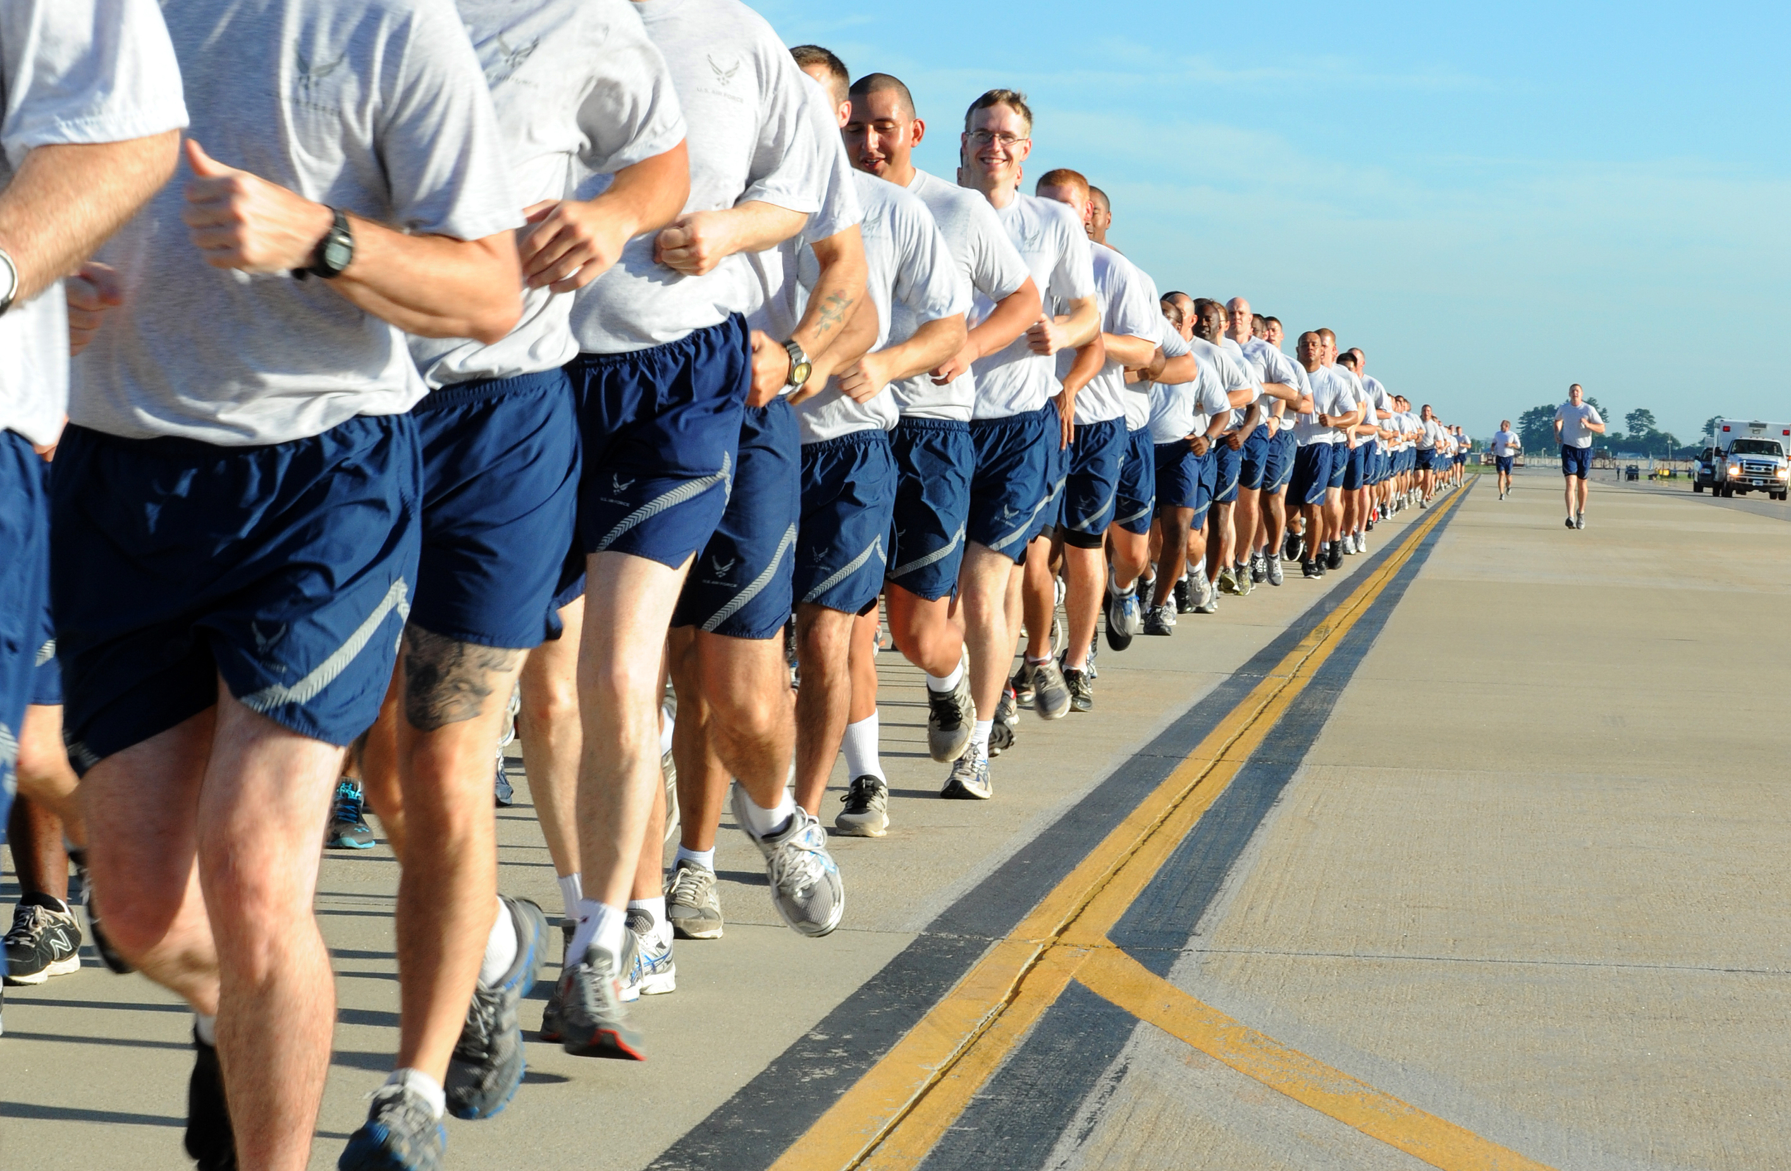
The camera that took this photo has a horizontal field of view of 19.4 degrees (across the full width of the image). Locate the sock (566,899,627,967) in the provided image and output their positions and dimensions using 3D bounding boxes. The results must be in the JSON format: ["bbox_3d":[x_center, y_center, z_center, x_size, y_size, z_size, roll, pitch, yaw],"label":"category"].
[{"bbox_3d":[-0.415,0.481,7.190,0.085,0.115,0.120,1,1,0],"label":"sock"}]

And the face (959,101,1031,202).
[{"bbox_3d":[0.249,-1.087,12.900,0.175,0.215,0.160,7,0,3],"label":"face"}]

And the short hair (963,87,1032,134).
[{"bbox_3d":[0.262,-1.214,13.450,0.165,0.140,0.195,2,2,8],"label":"short hair"}]

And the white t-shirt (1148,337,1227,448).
[{"bbox_3d":[1.414,-0.945,25.400,0.470,0.550,0.310,1,1,6],"label":"white t-shirt"}]

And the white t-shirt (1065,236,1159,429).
[{"bbox_3d":[0.581,-0.807,16.800,0.510,0.620,0.310,2,2,6],"label":"white t-shirt"}]

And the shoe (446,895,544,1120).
[{"bbox_3d":[-0.491,0.525,6.450,0.110,0.295,0.120,-1,-39,26],"label":"shoe"}]

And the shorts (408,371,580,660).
[{"bbox_3d":[-0.557,-0.090,6.150,0.370,0.365,0.310,2,2,6],"label":"shorts"}]

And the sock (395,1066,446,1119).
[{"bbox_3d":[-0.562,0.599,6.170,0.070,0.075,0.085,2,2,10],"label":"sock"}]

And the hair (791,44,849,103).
[{"bbox_3d":[-0.169,-1.054,10.900,0.165,0.150,0.195,2,5,7],"label":"hair"}]

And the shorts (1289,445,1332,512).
[{"bbox_3d":[2.937,-0.768,37.100,0.340,0.470,0.320,2,2,6],"label":"shorts"}]

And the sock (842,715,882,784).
[{"bbox_3d":[-0.074,0.376,11.900,0.085,0.165,0.105,2,2,6],"label":"sock"}]

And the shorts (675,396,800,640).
[{"bbox_3d":[-0.344,-0.117,8.680,0.370,0.405,0.310,1,1,5],"label":"shorts"}]

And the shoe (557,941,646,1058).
[{"bbox_3d":[-0.403,0.569,7.130,0.110,0.130,0.300,1,1,-2],"label":"shoe"}]

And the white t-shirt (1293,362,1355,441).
[{"bbox_3d":[2.956,-1.262,36.500,0.510,0.610,0.310,2,2,6],"label":"white t-shirt"}]

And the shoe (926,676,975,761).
[{"bbox_3d":[0.134,0.295,12.550,0.110,0.290,0.120,-2,-37,20],"label":"shoe"}]

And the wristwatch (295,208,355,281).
[{"bbox_3d":[-0.555,-0.333,5.100,0.055,0.066,0.042,16,-3,43],"label":"wristwatch"}]

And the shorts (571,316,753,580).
[{"bbox_3d":[-0.378,-0.182,7.150,0.370,0.380,0.310,2,2,6],"label":"shorts"}]

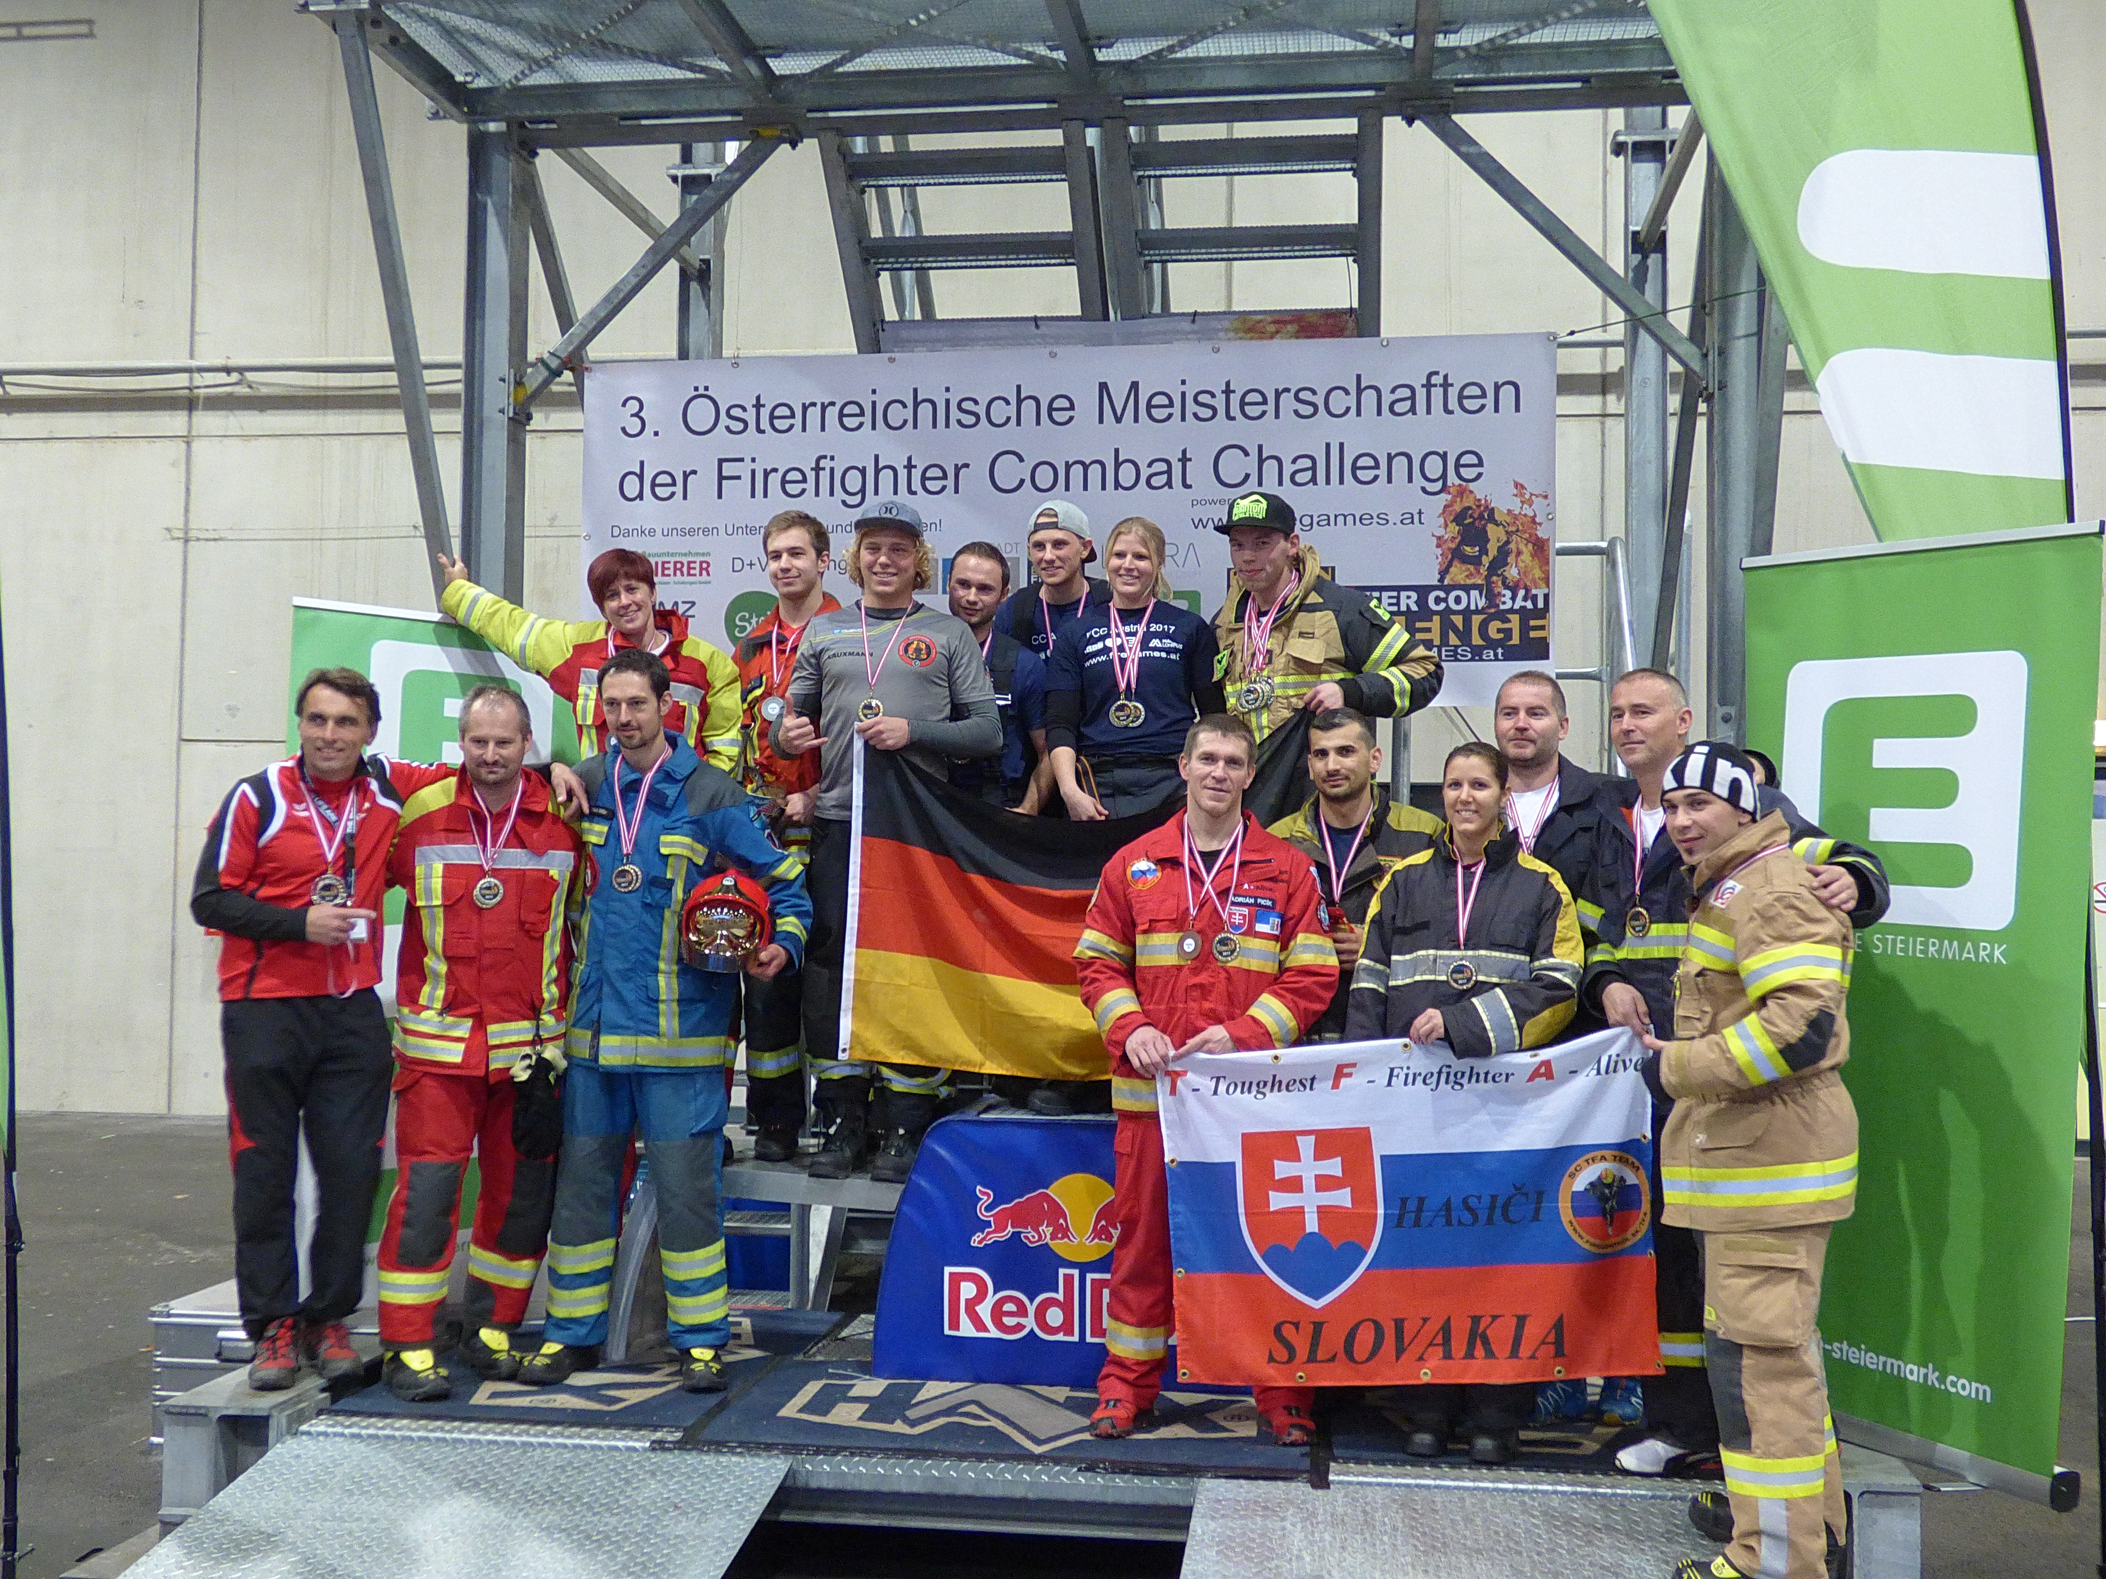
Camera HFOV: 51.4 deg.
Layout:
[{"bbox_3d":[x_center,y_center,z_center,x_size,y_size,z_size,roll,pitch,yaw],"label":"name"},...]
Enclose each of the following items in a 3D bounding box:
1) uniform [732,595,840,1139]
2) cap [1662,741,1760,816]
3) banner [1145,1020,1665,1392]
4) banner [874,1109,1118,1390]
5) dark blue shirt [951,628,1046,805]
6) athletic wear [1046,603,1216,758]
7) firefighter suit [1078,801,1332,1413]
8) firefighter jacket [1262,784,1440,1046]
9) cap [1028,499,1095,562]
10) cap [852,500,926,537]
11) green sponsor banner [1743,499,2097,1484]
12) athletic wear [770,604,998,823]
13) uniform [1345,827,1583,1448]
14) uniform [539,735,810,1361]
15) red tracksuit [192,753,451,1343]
[{"bbox_3d":[-0.738,0.210,6.297,0.480,1.530,0.360,0,-2,3],"label":"uniform"},{"bbox_3d":[1.419,-0.022,4.716,0.190,0.165,0.220,-1,-3,41],"label":"cap"},{"bbox_3d":[0.825,0.969,5.050,1.160,0.810,0.130,0,-2,15],"label":"banner"},{"bbox_3d":[0.090,1.237,5.850,1.120,0.700,0.220,0,-2,8],"label":"banner"},{"bbox_3d":[-0.185,-0.149,6.586,0.500,0.660,0.320,1,-2,0],"label":"dark blue shirt"},{"bbox_3d":[0.227,-0.305,6.300,0.520,0.500,0.300,0,-2,4],"label":"athletic wear"},{"bbox_3d":[0.373,0.821,5.370,0.620,1.500,0.400,0,-2,3],"label":"firefighter suit"},{"bbox_3d":[0.768,0.375,5.580,0.580,0.780,0.340,1,-1,14],"label":"firefighter jacket"},{"bbox_3d":[0.025,-0.781,6.600,0.180,0.140,0.250,-1,-13,25],"label":"cap"},{"bbox_3d":[-0.458,-0.758,6.130,0.190,0.125,0.260,1,-2,0],"label":"cap"},{"bbox_3d":[1.945,0.483,5.120,0.120,2.130,1.000,4,-2,-30],"label":"green sponsor banner"},{"bbox_3d":[-0.470,-0.224,6.220,0.630,0.650,0.340,1,-2,0],"label":"athletic wear"},{"bbox_3d":[0.971,0.827,5.180,0.550,1.440,0.380,0,-2,7],"label":"uniform"},{"bbox_3d":[-0.935,0.629,5.487,0.640,1.520,0.420,1,-2,-3],"label":"uniform"},{"bbox_3d":[-1.785,0.624,5.440,0.690,1.410,0.380,1,-3,-16],"label":"red tracksuit"}]

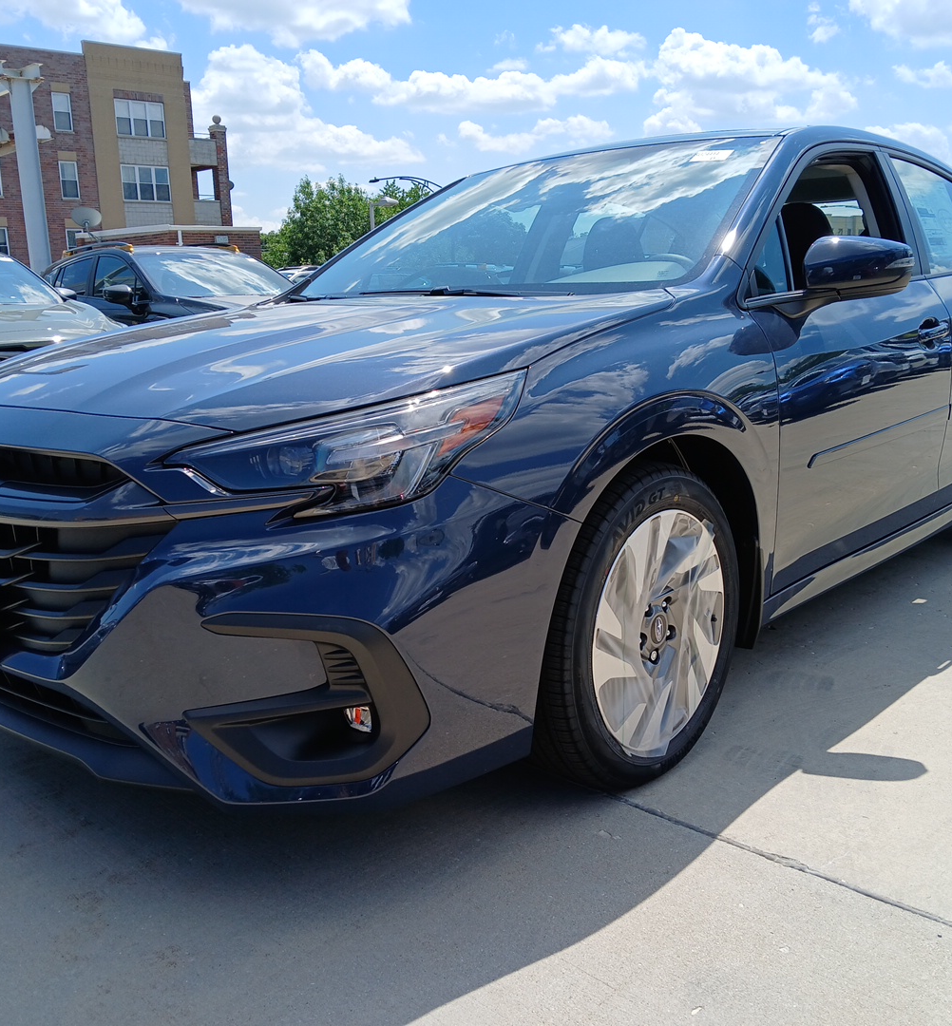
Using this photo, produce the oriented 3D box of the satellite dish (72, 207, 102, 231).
[{"bbox_3d":[-10.244,-7.784,27.097,0.800,0.600,0.380,-4,31,-7],"label":"satellite dish"}]

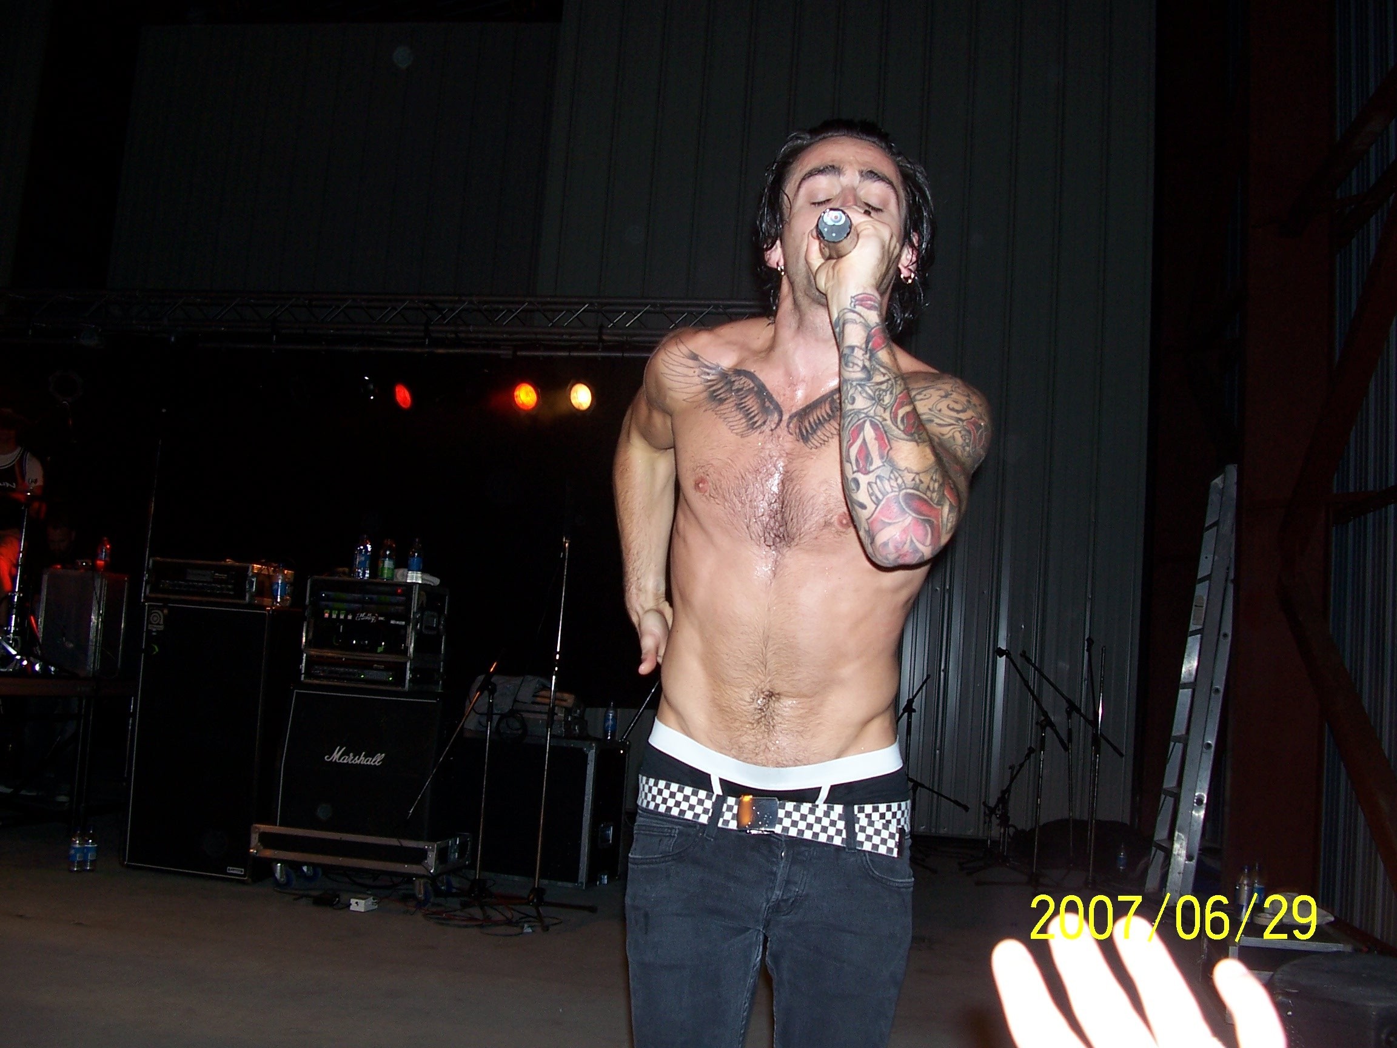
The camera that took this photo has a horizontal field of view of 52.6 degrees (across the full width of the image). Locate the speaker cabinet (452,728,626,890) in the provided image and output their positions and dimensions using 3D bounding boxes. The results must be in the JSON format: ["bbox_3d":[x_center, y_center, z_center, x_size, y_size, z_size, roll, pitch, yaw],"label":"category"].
[{"bbox_3d":[-0.786,1.443,7.227,0.700,0.695,0.420,2,-6,18],"label":"speaker cabinet"}]

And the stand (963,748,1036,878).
[{"bbox_3d":[1.809,1.710,8.535,0.420,0.750,0.440,4,-6,0],"label":"stand"}]

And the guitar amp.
[{"bbox_3d":[-1.571,0.538,6.886,0.545,0.520,0.400,3,-5,12],"label":"guitar amp"}]

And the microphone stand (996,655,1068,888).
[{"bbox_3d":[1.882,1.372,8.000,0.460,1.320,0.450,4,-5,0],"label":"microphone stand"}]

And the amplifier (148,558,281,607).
[{"bbox_3d":[-2.212,0.278,6.565,0.530,0.185,0.410,3,-6,12],"label":"amplifier"}]

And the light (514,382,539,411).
[{"bbox_3d":[-1.101,-0.905,9.698,0.240,0.250,0.330,1,16,25],"label":"light"}]

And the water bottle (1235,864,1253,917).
[{"bbox_3d":[2.071,1.393,5.350,0.066,0.207,0.066,3,-5,10],"label":"water bottle"}]

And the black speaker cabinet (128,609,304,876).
[{"bbox_3d":[-2.221,0.993,6.579,0.660,1.220,0.410,3,-5,13],"label":"black speaker cabinet"}]

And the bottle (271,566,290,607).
[{"bbox_3d":[-1.927,0.287,6.520,0.065,0.200,0.065,3,-5,10],"label":"bottle"}]

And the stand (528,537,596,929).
[{"bbox_3d":[-0.635,0.866,6.070,0.530,1.630,0.500,5,-6,-11],"label":"stand"}]

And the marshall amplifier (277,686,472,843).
[{"bbox_3d":[-1.497,1.137,6.488,0.770,0.755,0.360,3,-6,12],"label":"marshall amplifier"}]

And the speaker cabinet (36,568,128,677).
[{"bbox_3d":[-3.507,0.565,8.046,0.360,0.600,0.370,3,-6,6],"label":"speaker cabinet"}]

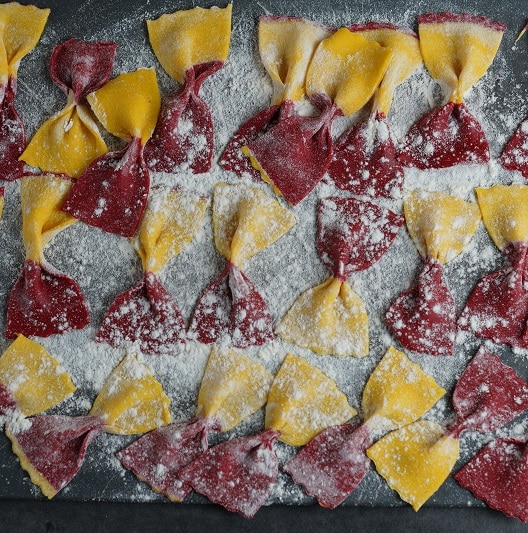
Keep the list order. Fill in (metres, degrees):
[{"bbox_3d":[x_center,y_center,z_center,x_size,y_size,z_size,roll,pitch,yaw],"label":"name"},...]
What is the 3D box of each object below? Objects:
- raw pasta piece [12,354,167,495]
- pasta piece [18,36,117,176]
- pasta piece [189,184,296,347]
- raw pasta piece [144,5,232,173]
[{"bbox_3d":[-0.075,0.069,0.732,0.068,0.014,0.037,-31,82,-5],"label":"raw pasta piece"},{"bbox_3d":[-0.084,-0.073,0.755,0.038,0.014,0.066,15,81,2],"label":"pasta piece"},{"bbox_3d":[-0.009,0.000,0.743,0.040,0.014,0.074,10,81,2],"label":"pasta piece"},{"bbox_3d":[-0.038,-0.083,0.756,0.038,0.014,0.081,6,81,1],"label":"raw pasta piece"}]

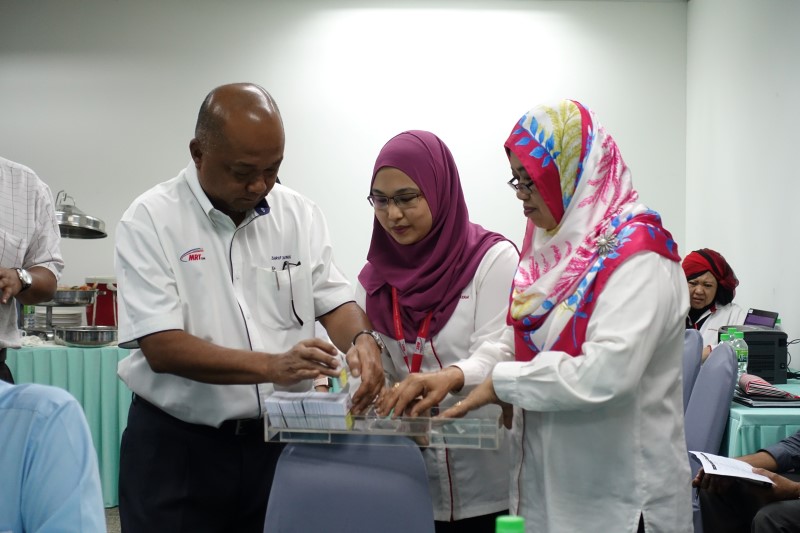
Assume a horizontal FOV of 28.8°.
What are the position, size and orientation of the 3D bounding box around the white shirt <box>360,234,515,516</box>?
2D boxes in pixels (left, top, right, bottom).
[{"bbox_3d":[0.082,0.242,3.300,0.450,0.600,0.330,1,2,24],"label":"white shirt"}]

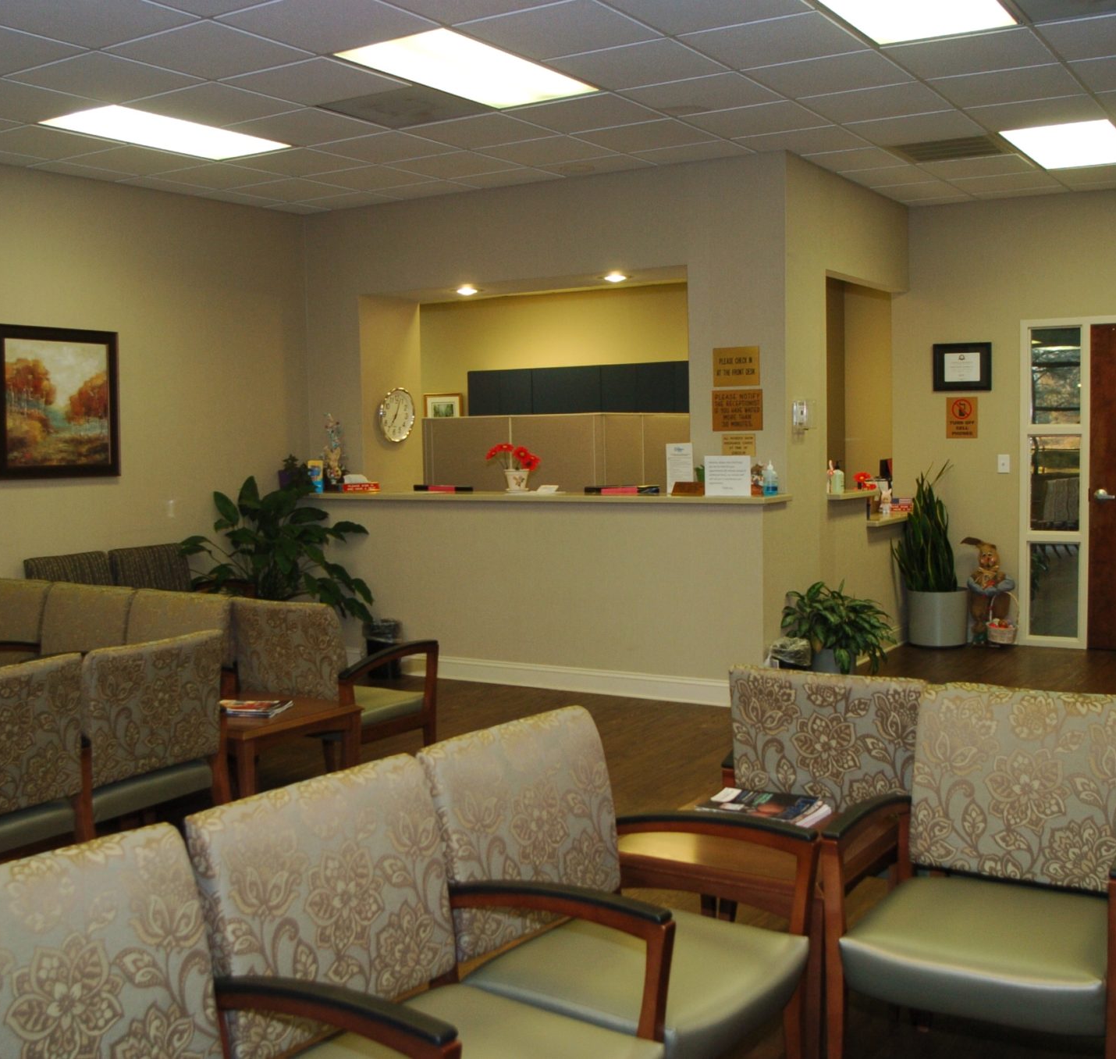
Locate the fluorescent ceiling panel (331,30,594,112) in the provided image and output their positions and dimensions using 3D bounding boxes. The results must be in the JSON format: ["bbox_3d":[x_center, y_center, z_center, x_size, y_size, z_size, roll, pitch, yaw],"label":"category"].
[{"bbox_3d":[-0.348,-1.925,5.507,0.600,0.070,1.200,2,5,32],"label":"fluorescent ceiling panel"}]

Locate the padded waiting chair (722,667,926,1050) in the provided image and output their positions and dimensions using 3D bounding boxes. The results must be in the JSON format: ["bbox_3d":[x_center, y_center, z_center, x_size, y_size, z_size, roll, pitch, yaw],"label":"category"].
[{"bbox_3d":[0.842,0.785,3.701,0.605,0.880,0.630,2,5,32],"label":"padded waiting chair"}]

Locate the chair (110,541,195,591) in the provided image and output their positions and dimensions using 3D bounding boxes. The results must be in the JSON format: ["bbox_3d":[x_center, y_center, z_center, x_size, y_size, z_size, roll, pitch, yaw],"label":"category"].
[{"bbox_3d":[-2.195,0.534,7.656,0.630,0.880,0.570,2,5,32],"label":"chair"}]

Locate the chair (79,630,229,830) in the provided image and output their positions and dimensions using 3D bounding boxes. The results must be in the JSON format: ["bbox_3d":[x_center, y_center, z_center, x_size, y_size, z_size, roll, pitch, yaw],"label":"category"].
[{"bbox_3d":[-1.484,0.778,4.321,0.620,0.880,0.605,2,5,32],"label":"chair"}]

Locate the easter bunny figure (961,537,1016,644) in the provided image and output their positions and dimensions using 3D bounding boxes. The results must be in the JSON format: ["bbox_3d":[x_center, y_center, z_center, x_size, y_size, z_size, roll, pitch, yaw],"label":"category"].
[{"bbox_3d":[2.872,0.418,8.876,0.370,0.735,0.250,1,5,25],"label":"easter bunny figure"}]

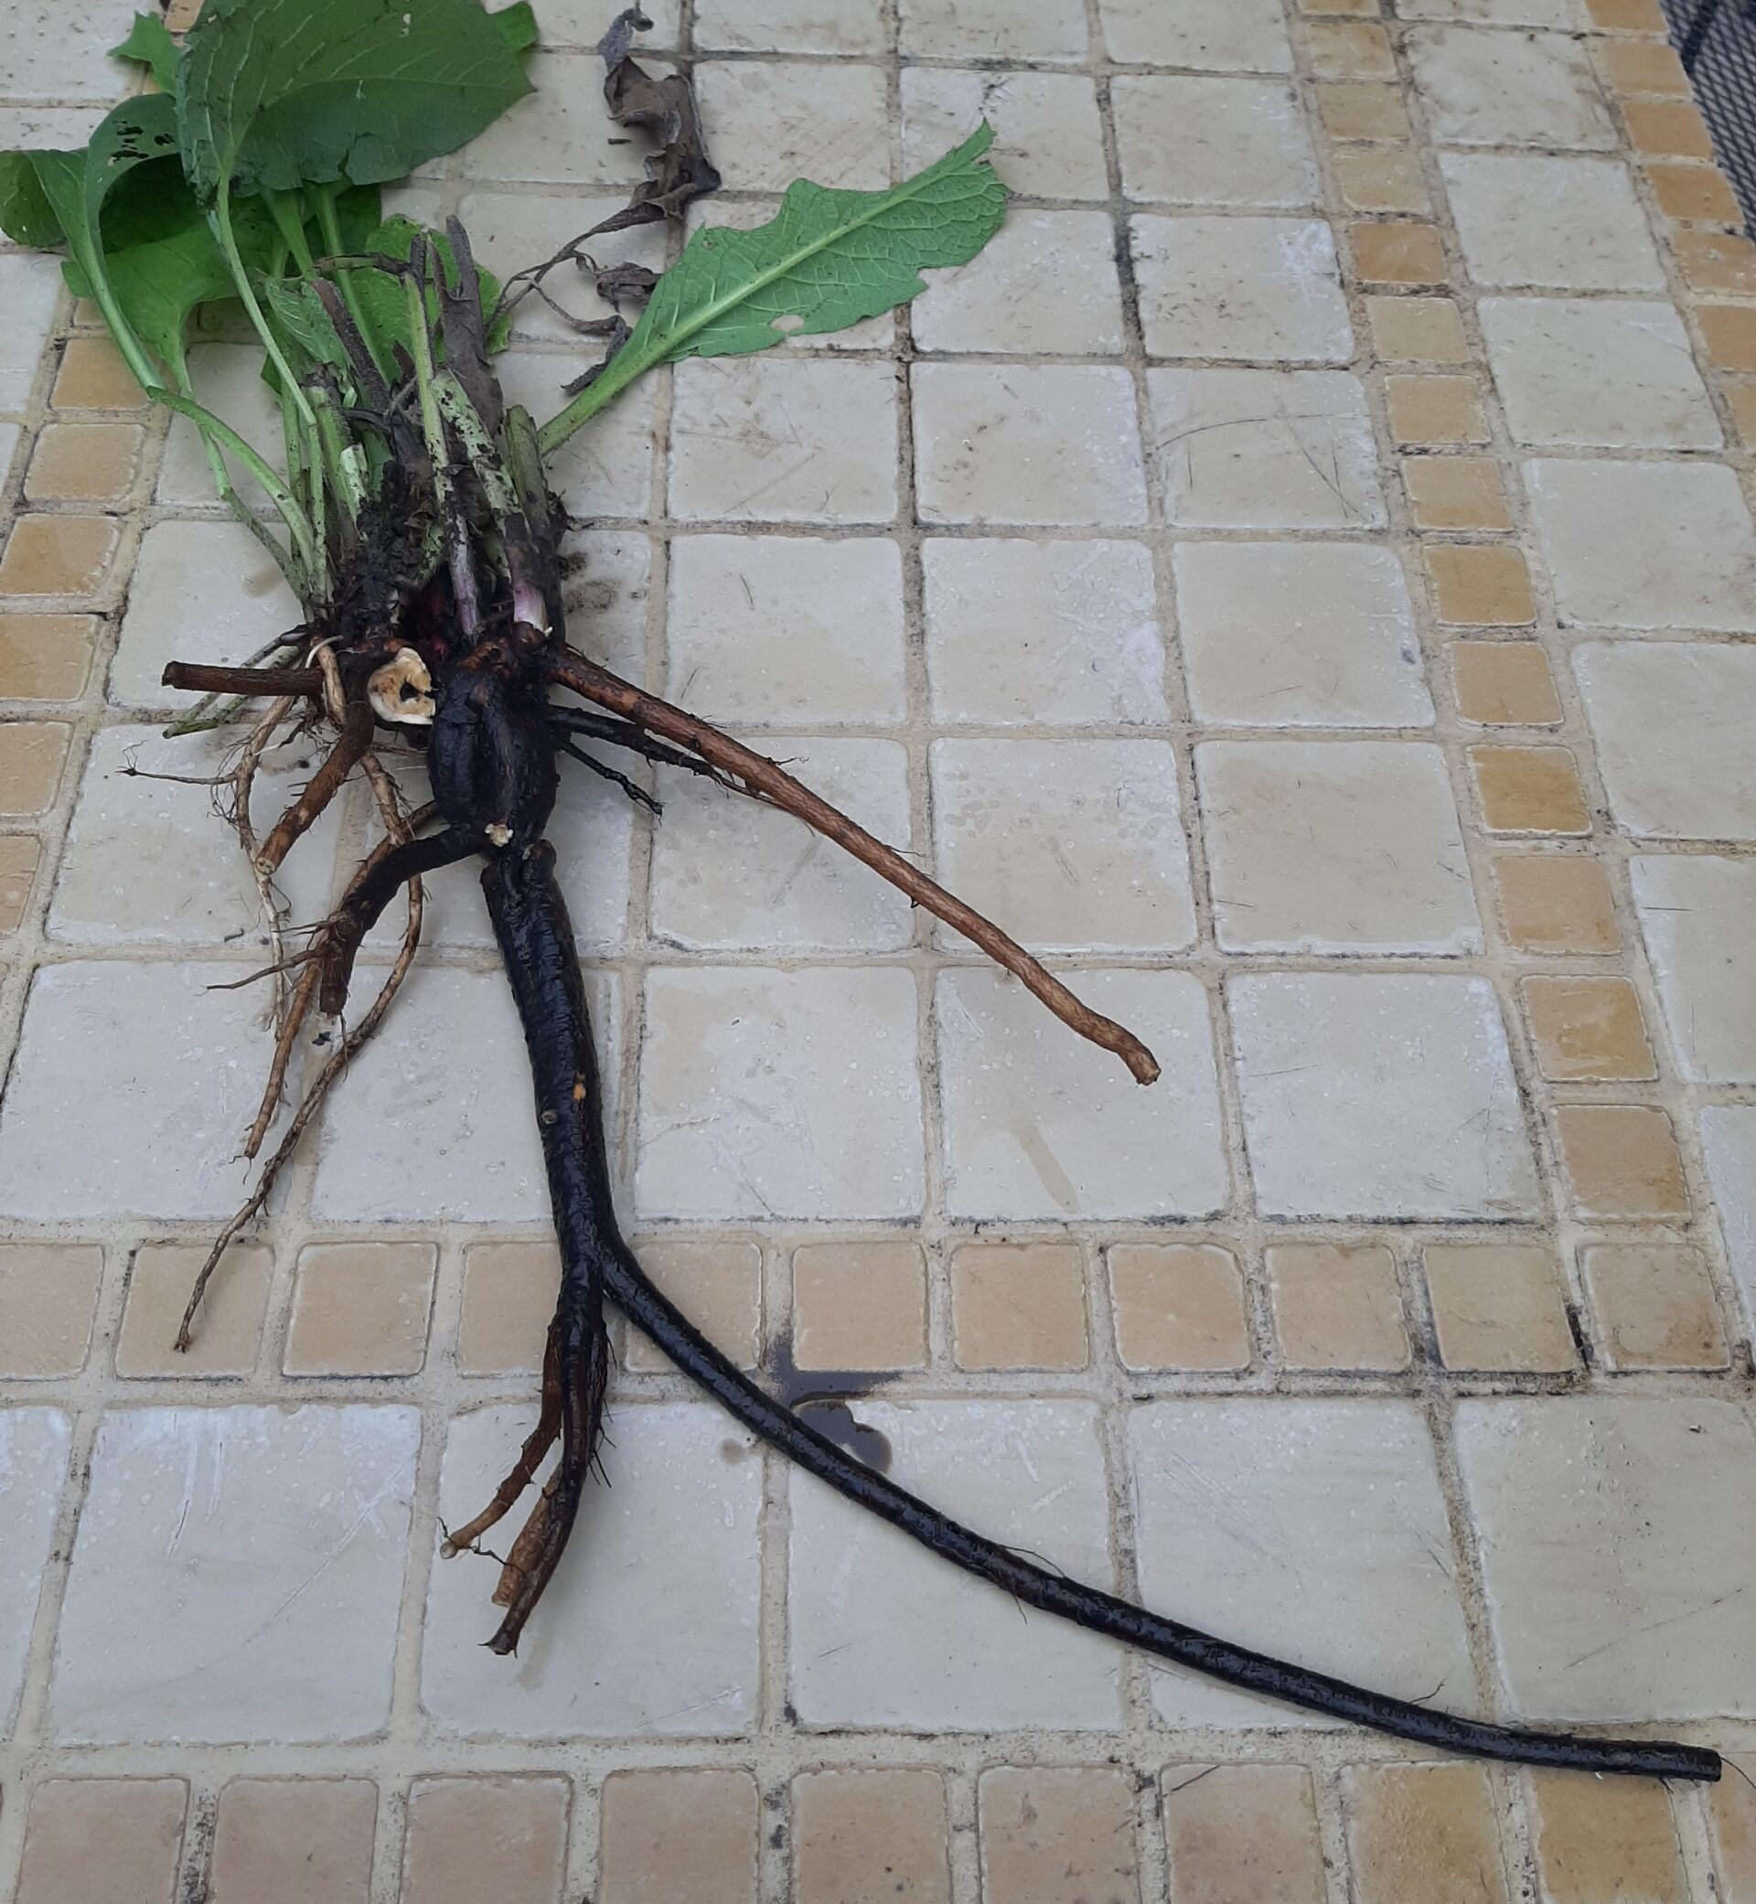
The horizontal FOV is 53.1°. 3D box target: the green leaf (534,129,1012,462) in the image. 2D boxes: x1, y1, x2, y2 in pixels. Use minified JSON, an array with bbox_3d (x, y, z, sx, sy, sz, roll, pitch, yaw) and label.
[{"bbox_3d":[-0.043,-0.316,0.815,0.098,0.022,0.303,39,64,17],"label":"green leaf"}]

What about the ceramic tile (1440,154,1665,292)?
[{"bbox_3d":[0.339,-0.366,0.890,0.099,0.010,0.099,0,61,-2],"label":"ceramic tile"}]

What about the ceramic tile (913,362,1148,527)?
[{"bbox_3d":[0.068,-0.226,0.792,0.100,0.010,0.100,1,61,-3],"label":"ceramic tile"}]

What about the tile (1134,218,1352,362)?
[{"bbox_3d":[0.175,-0.317,0.849,0.100,0.010,0.100,1,61,-3],"label":"tile"}]

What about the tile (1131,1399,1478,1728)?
[{"bbox_3d":[0.135,0.196,0.570,0.100,0.010,0.101,0,61,-2],"label":"tile"}]

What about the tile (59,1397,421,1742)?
[{"bbox_3d":[-0.199,0.195,0.555,0.102,0.010,0.100,0,61,-2],"label":"tile"}]

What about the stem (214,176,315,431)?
[{"bbox_3d":[-0.266,-0.282,0.753,0.012,0.011,0.143,-20,73,-13],"label":"stem"}]

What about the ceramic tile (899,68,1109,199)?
[{"bbox_3d":[0.064,-0.418,0.907,0.103,0.010,0.099,1,61,-2],"label":"ceramic tile"}]

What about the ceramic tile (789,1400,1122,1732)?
[{"bbox_3d":[0.024,0.195,0.565,0.102,0.010,0.101,0,61,-2],"label":"ceramic tile"}]

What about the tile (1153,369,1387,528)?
[{"bbox_3d":[0.177,-0.228,0.806,0.100,0.010,0.098,0,61,-2],"label":"tile"}]

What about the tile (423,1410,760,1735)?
[{"bbox_3d":[-0.087,0.193,0.552,0.101,0.009,0.099,0,61,-3],"label":"tile"}]

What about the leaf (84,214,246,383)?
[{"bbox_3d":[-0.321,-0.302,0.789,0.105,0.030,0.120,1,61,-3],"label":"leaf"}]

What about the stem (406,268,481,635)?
[{"bbox_3d":[-0.174,-0.203,0.701,0.010,0.010,0.180,-10,68,-9],"label":"stem"}]

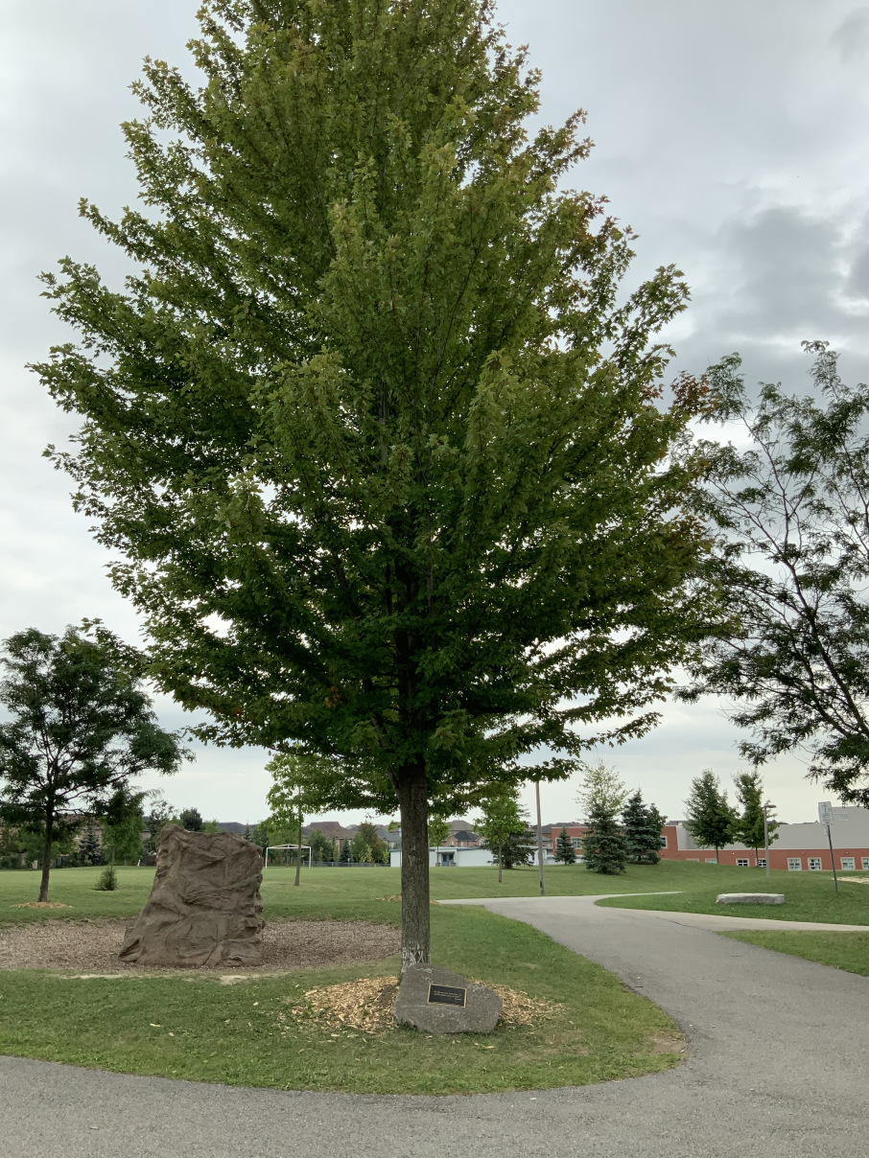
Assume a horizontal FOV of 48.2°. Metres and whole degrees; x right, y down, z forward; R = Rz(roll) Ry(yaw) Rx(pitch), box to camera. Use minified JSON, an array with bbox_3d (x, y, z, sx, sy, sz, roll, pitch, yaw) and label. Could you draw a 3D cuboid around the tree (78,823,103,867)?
[{"bbox_3d":[-46.247,35.744,130.185,3.345,5.830,3.345,5,-17,-18],"label":"tree"}]

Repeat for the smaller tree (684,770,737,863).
[{"bbox_3d":[18.434,15.919,65.127,3.475,6.192,3.475,-4,-16,15],"label":"smaller tree"}]

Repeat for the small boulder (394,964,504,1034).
[{"bbox_3d":[0.105,3.772,8.826,0.960,0.550,0.580,0,-16,0],"label":"small boulder"}]

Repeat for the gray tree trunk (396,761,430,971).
[{"bbox_3d":[-0.256,3.403,11.508,0.360,2.441,0.360,0,-16,-1],"label":"gray tree trunk"}]

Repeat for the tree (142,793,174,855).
[{"bbox_3d":[-26.043,23.785,92.000,3.272,6.602,3.272,4,-16,-15],"label":"tree"}]

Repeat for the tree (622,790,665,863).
[{"bbox_3d":[15.203,18.112,70.740,3.076,5.283,3.076,-3,-16,11],"label":"tree"}]

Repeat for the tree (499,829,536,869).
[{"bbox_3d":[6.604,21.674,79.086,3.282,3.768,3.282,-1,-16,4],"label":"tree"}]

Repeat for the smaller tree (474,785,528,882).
[{"bbox_3d":[3.124,11.836,45.496,2.517,4.569,2.517,-1,-16,4],"label":"smaller tree"}]

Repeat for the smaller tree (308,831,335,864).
[{"bbox_3d":[-16.784,40.055,144.555,4.285,4.955,4.285,2,-16,-6],"label":"smaller tree"}]

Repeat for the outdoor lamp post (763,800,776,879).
[{"bbox_3d":[18.997,14.926,55.014,0.723,4.249,0.350,0,-16,0],"label":"outdoor lamp post"}]

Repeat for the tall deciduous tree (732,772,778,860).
[{"bbox_3d":[26.253,19.629,79.663,3.778,7.570,3.778,-5,-16,17],"label":"tall deciduous tree"}]

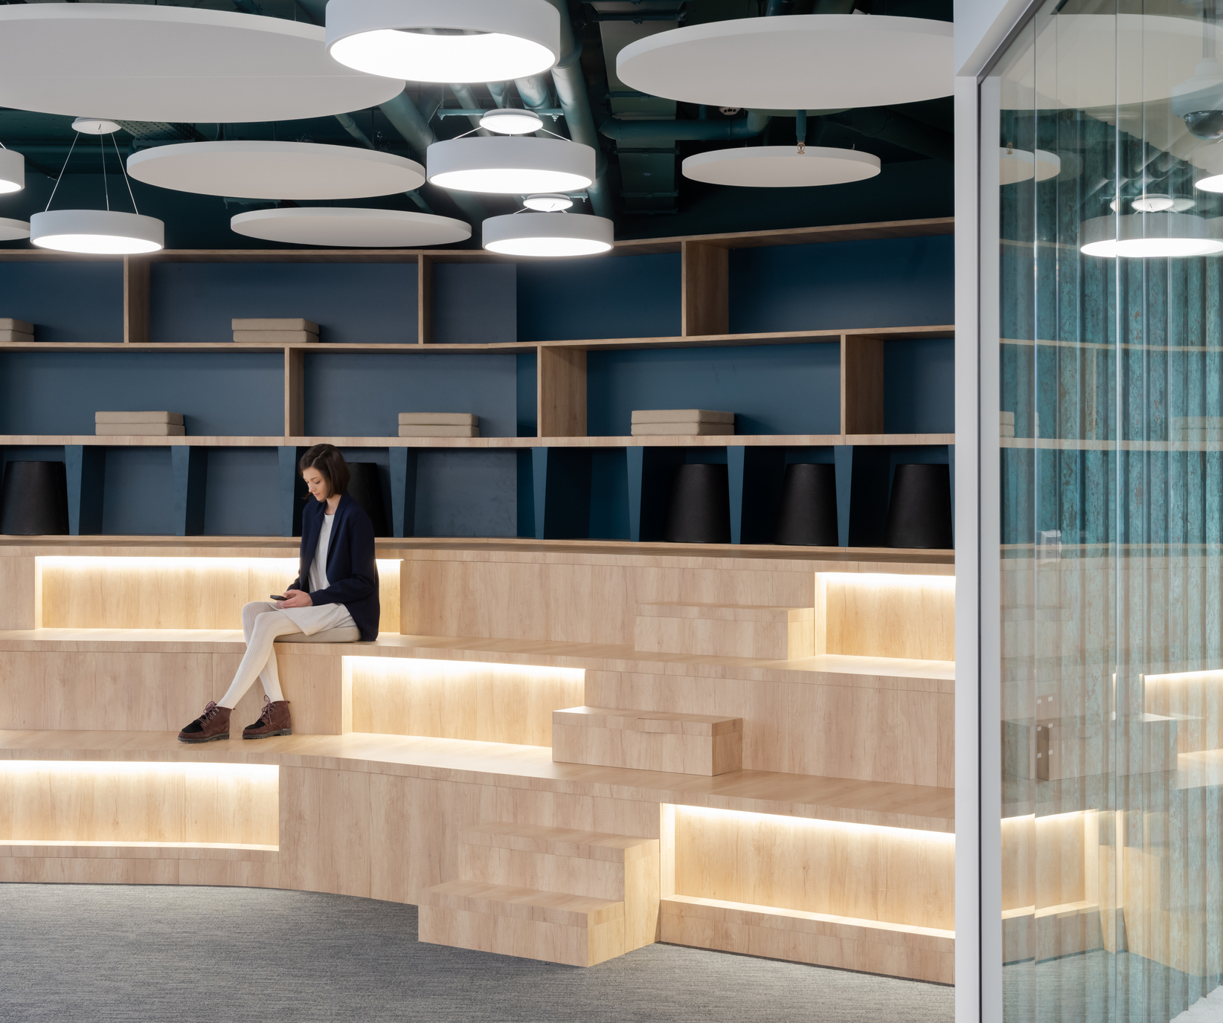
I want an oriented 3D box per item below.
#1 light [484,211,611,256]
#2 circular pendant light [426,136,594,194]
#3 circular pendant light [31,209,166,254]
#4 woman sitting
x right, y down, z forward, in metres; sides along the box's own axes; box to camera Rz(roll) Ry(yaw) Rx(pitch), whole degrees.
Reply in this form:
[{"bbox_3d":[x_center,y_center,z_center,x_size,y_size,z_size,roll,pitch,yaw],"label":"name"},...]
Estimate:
[{"bbox_3d":[-0.288,-1.260,8.570,0.600,0.120,0.600,0,1,0],"label":"light"},{"bbox_3d":[-0.357,-1.232,6.710,0.600,0.115,0.600,0,1,0],"label":"circular pendant light"},{"bbox_3d":[-2.382,-1.293,8.710,0.600,0.120,0.600,0,1,0],"label":"circular pendant light"},{"bbox_3d":[-1.414,0.330,7.960,0.840,1.240,0.470,0,1,-32],"label":"woman sitting"}]

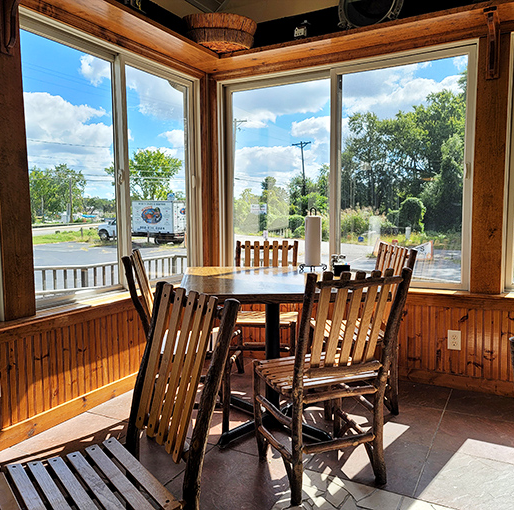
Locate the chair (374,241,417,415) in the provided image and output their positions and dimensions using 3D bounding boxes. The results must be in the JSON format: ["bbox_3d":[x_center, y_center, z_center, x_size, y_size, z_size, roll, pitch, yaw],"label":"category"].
[{"bbox_3d":[0.550,0.393,2.743,0.524,0.888,0.439,-2,5,-14],"label":"chair"}]

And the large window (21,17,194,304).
[{"bbox_3d":[-0.792,-0.493,2.997,0.100,1.448,1.520,2,5,28],"label":"large window"}]

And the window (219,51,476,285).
[{"bbox_3d":[0.511,-0.529,3.279,1.725,1.439,0.100,2,5,28],"label":"window"}]

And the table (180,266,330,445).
[{"bbox_3d":[0.086,0.488,2.529,0.899,0.743,0.931,-1,5,-3],"label":"table"}]

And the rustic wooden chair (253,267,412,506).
[{"bbox_3d":[0.277,0.461,1.960,0.439,0.888,0.524,-2,5,-21],"label":"rustic wooden chair"}]

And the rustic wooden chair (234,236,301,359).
[{"bbox_3d":[0.054,0.365,3.126,0.439,0.888,0.524,0,5,6],"label":"rustic wooden chair"}]

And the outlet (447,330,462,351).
[{"bbox_3d":[1.188,0.513,2.949,0.071,0.115,0.008,2,5,28],"label":"outlet"}]

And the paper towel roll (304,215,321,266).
[{"bbox_3d":[0.318,-0.076,2.813,0.092,0.278,0.092,-1,5,0],"label":"paper towel roll"}]

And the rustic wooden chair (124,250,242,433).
[{"bbox_3d":[-0.388,0.419,2.530,0.524,0.888,0.439,-1,5,-6],"label":"rustic wooden chair"}]

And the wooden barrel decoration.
[{"bbox_3d":[-0.248,-1.416,3.250,0.498,0.166,0.498,-1,5,0],"label":"wooden barrel decoration"}]

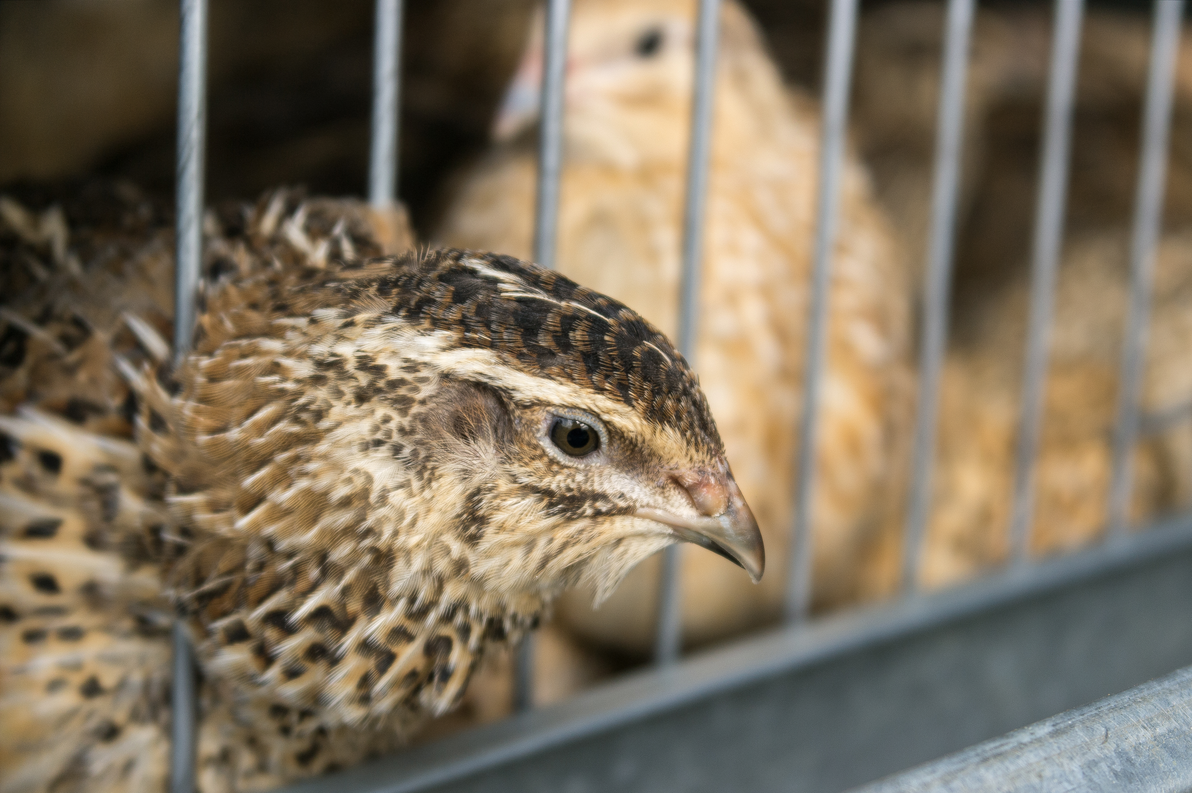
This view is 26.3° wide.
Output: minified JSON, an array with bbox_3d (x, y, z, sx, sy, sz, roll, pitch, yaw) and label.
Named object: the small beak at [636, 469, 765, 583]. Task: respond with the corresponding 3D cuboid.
[{"bbox_3d":[0.015,0.014,0.310,0.018,0.010,0.008,32,11,6],"label":"small beak"}]

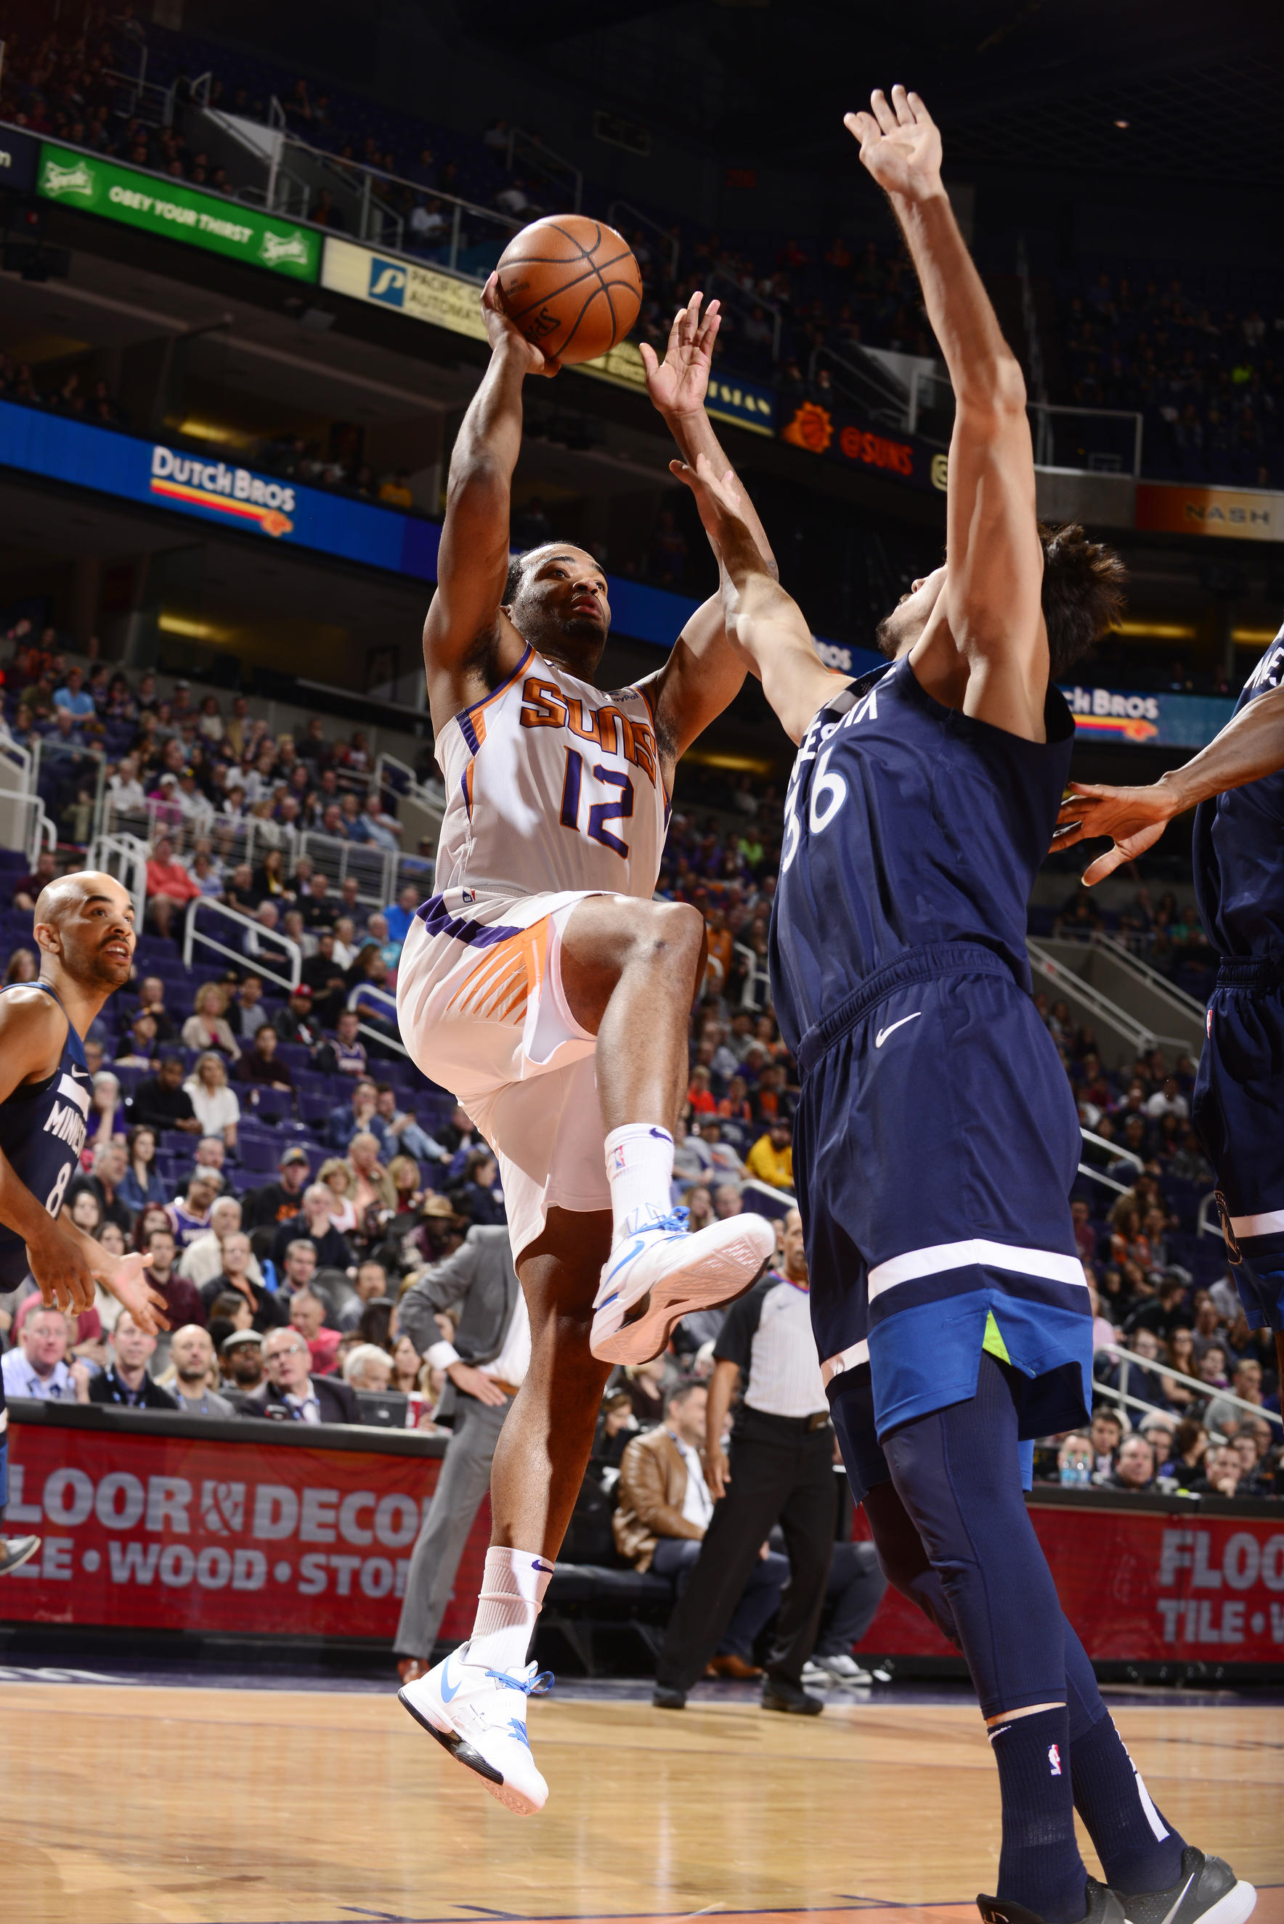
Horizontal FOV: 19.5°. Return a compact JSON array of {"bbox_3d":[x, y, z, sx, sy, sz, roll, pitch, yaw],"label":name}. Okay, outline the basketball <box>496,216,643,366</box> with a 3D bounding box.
[{"bbox_3d":[-0.118,-1.096,6.100,0.240,0.240,0.240,4,-8,0],"label":"basketball"}]

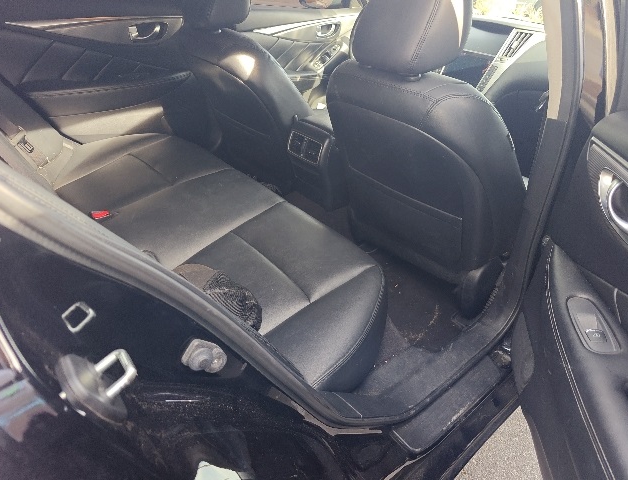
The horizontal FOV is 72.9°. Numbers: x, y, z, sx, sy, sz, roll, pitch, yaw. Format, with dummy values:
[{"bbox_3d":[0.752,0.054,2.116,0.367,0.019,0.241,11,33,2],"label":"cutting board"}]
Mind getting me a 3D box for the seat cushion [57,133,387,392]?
[{"bbox_3d":[-0.365,-0.016,1.217,0.510,0.208,1.295,-27,43,-31],"label":"seat cushion"}]

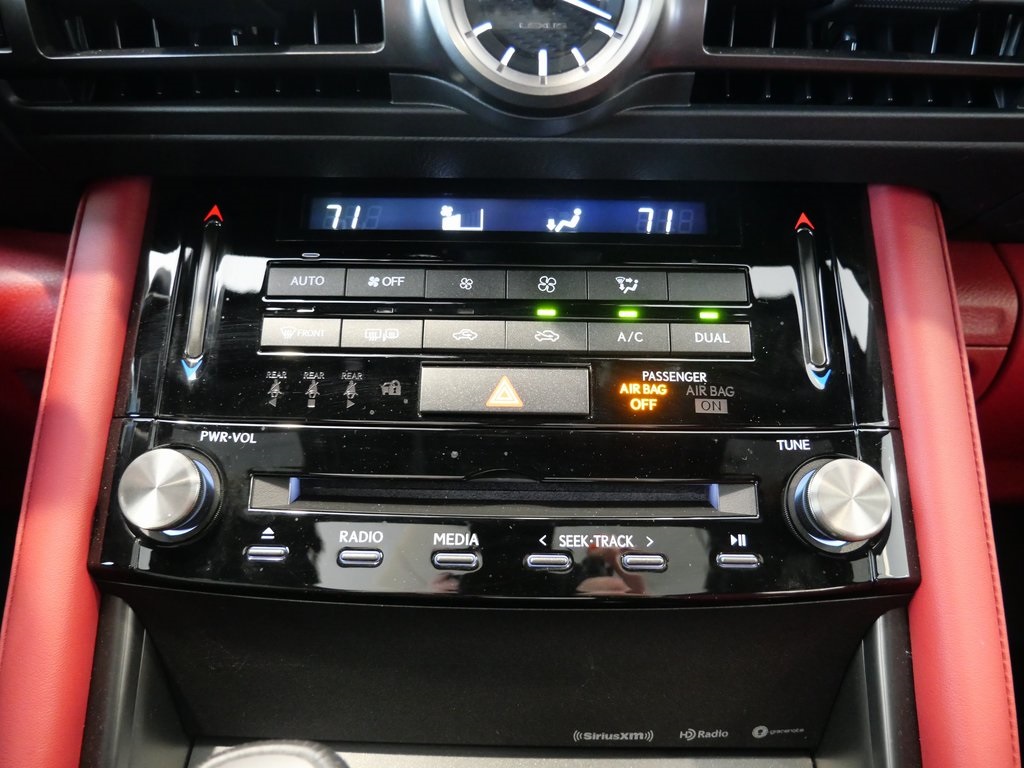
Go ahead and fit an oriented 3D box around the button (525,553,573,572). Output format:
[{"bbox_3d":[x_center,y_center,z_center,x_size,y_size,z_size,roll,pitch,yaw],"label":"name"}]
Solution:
[{"bbox_3d":[0.011,0.052,0.207,0.014,0.005,0.004,1,-16,0],"label":"button"}]

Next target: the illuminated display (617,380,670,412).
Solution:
[{"bbox_3d":[0.041,0.004,0.220,0.015,0.010,0.002,1,-16,0],"label":"illuminated display"}]

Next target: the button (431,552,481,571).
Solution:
[{"bbox_3d":[-0.016,0.052,0.207,0.014,0.005,0.004,1,-16,0],"label":"button"}]

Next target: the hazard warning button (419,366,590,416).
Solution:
[{"bbox_3d":[-0.002,0.003,0.222,0.053,0.015,0.007,1,-16,0],"label":"hazard warning button"}]

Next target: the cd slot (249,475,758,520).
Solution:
[{"bbox_3d":[-0.002,0.036,0.218,0.151,0.011,0.015,1,-16,0],"label":"cd slot"}]

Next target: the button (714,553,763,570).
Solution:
[{"bbox_3d":[0.066,0.052,0.207,0.014,0.005,0.004,1,-16,0],"label":"button"}]

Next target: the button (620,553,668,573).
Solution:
[{"bbox_3d":[0.039,0.052,0.207,0.014,0.005,0.004,1,-16,0],"label":"button"}]

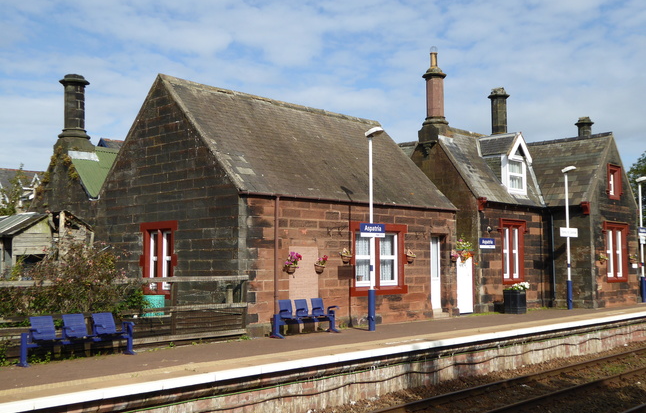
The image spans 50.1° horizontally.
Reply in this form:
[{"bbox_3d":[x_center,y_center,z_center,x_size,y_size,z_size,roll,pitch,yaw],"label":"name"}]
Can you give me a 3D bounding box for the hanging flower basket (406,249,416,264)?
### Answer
[{"bbox_3d":[2.879,1.627,22.473,0.270,0.460,0.220,4,-6,-44],"label":"hanging flower basket"}]

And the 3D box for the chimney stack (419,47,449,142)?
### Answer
[{"bbox_3d":[4.416,-4.373,27.206,0.950,3.900,0.950,4,-6,-45],"label":"chimney stack"}]

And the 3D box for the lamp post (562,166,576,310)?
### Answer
[{"bbox_3d":[9.574,1.182,26.782,0.280,5.580,0.500,4,-6,-45],"label":"lamp post"}]

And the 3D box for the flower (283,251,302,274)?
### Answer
[{"bbox_3d":[-0.833,1.543,18.862,0.430,0.640,0.320,4,-6,-44],"label":"flower"}]

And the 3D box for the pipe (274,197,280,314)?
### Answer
[{"bbox_3d":[-1.240,1.580,18.565,0.100,3.720,0.100,4,-6,-44],"label":"pipe"}]

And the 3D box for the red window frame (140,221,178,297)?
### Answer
[{"bbox_3d":[-4.726,1.542,19.973,0.200,2.150,1.920,4,-6,-45],"label":"red window frame"}]

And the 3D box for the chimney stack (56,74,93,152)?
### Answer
[{"bbox_3d":[-9.643,-3.609,26.803,0.980,2.900,0.980,4,-6,-44],"label":"chimney stack"}]

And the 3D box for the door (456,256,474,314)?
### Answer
[{"bbox_3d":[5.066,2.793,24.525,1.030,2.020,0.080,4,-6,-45],"label":"door"}]

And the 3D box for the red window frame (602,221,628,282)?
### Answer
[{"bbox_3d":[12.399,1.924,29.239,2.450,2.500,0.200,4,-6,-45],"label":"red window frame"}]

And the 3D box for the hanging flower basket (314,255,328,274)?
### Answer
[{"bbox_3d":[-0.043,1.649,19.642,0.310,0.530,0.250,4,-6,-44],"label":"hanging flower basket"}]

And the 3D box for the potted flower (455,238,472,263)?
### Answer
[{"bbox_3d":[5.016,1.553,24.454,0.900,0.860,0.340,4,-6,-45],"label":"potted flower"}]

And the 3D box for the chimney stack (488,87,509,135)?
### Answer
[{"bbox_3d":[7.870,-4.188,30.777,0.880,2.200,0.880,4,-6,-45],"label":"chimney stack"}]

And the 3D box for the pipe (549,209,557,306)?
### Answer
[{"bbox_3d":[9.859,2.207,29.648,0.130,4.180,0.130,4,-6,-44],"label":"pipe"}]

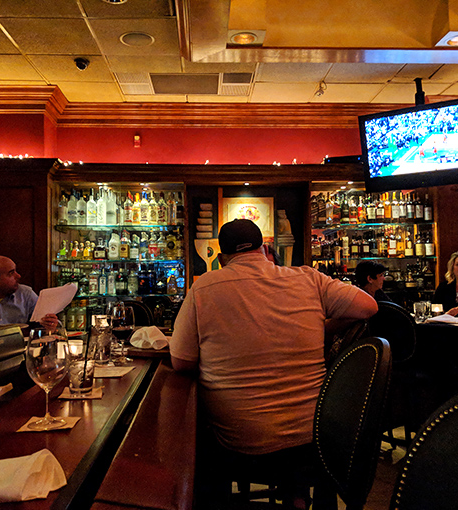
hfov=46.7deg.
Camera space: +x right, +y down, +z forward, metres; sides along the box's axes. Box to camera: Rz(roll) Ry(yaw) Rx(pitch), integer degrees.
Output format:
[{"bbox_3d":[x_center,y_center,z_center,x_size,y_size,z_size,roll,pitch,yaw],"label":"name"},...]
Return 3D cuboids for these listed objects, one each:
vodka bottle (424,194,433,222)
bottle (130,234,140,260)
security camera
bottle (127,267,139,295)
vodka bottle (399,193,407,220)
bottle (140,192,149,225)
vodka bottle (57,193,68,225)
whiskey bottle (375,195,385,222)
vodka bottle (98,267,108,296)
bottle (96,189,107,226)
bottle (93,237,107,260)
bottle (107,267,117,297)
[{"bbox_3d":[1.965,-0.458,5.218,0.084,0.285,0.084,0,-2,-2],"label":"vodka bottle"},{"bbox_3d":[-0.928,-0.073,5.200,0.085,0.255,0.080,0,-2,-3],"label":"bottle"},{"bbox_3d":[-1.172,-1.510,4.230,0.122,0.088,0.122,-1,-2,-3],"label":"security camera"},{"bbox_3d":[-0.918,0.271,5.108,0.098,0.260,0.085,-1,-1,-3],"label":"bottle"},{"bbox_3d":[1.707,-0.467,5.210,0.080,0.295,0.080,-1,-2,-2],"label":"vodka bottle"},{"bbox_3d":[-0.826,-0.453,5.200,0.086,0.310,0.086,0,-2,-3],"label":"bottle"},{"bbox_3d":[-1.578,-0.445,5.041,0.086,0.320,0.086,0,-2,-2],"label":"vodka bottle"},{"bbox_3d":[1.504,-0.457,5.267,0.085,0.285,0.083,-1,-1,-3],"label":"whiskey bottle"},{"bbox_3d":[-1.213,0.259,5.120,0.085,0.275,0.078,-1,-2,-2],"label":"vodka bottle"},{"bbox_3d":[-1.227,-0.465,5.113,0.090,0.350,0.088,-1,-1,-3],"label":"bottle"},{"bbox_3d":[-1.234,-0.055,5.102,0.120,0.218,0.085,-1,-1,-3],"label":"bottle"},{"bbox_3d":[-1.125,0.265,5.120,0.080,0.265,0.078,-1,-2,-2],"label":"bottle"}]

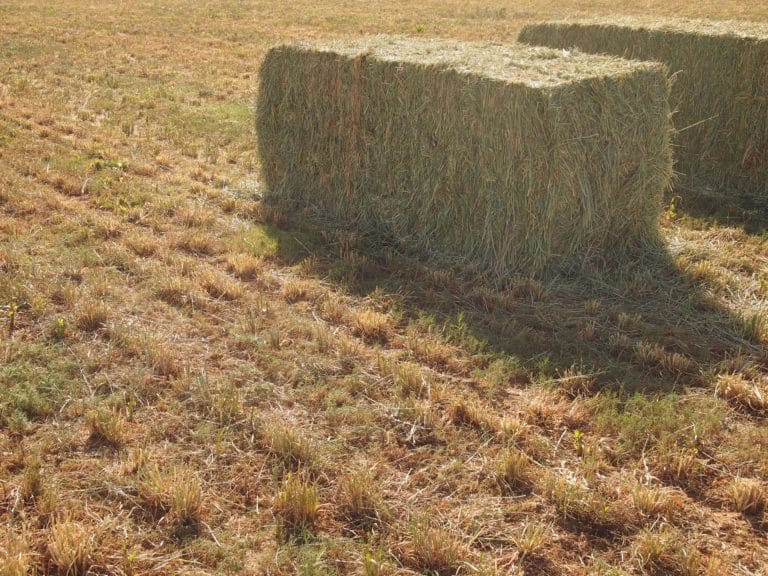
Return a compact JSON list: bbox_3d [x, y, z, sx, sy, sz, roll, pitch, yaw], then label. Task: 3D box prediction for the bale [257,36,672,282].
[{"bbox_3d":[0.374,-0.820,6.143,0.933,0.890,2.099,-17,25,-40],"label":"bale"}]

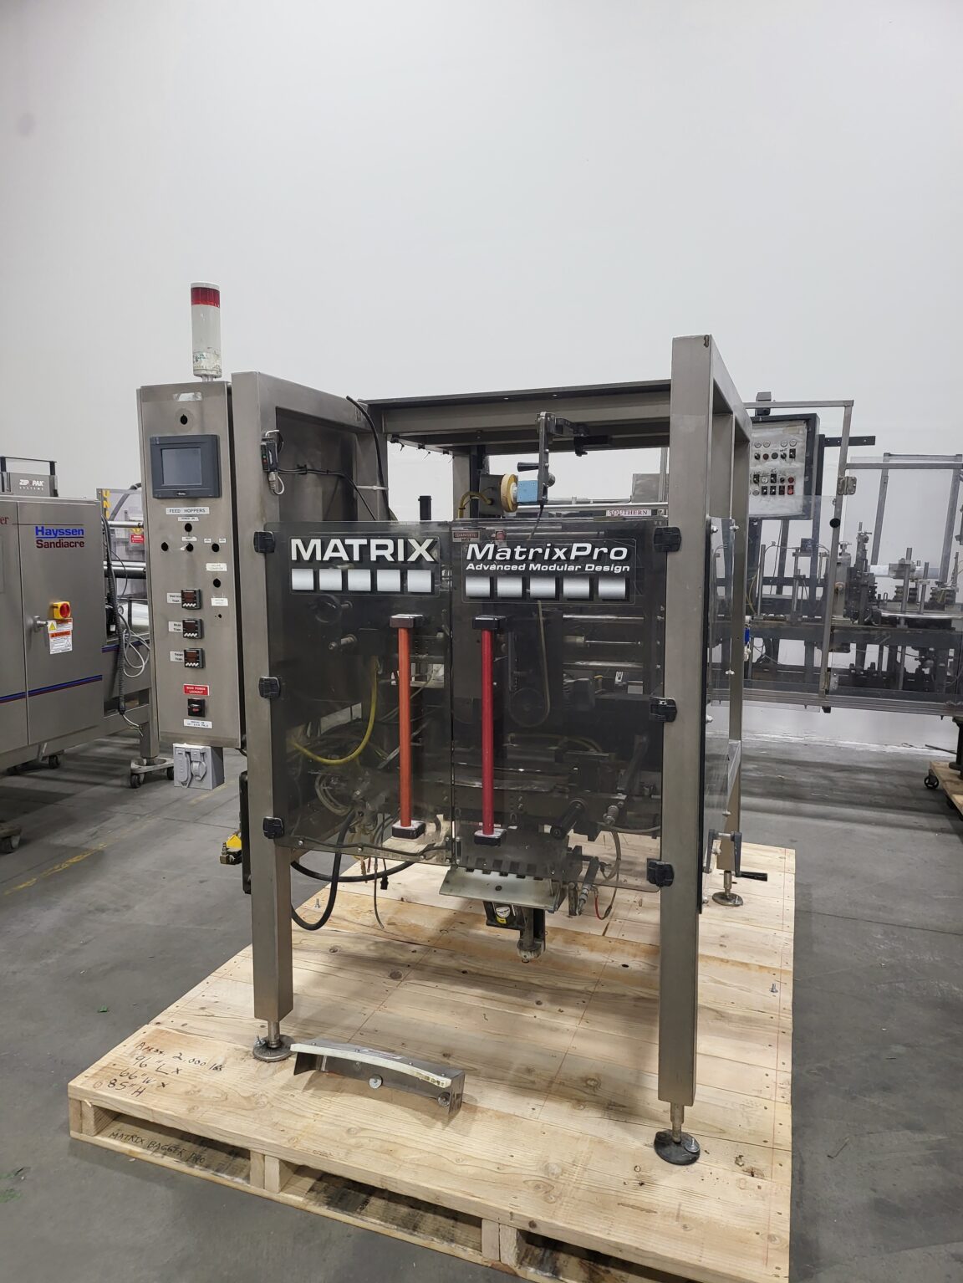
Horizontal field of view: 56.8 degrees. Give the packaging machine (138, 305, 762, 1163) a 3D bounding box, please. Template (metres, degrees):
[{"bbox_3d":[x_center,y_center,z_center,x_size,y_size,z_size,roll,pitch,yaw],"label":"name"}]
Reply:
[{"bbox_3d":[0.068,0.150,2.823,1.447,1.799,1.527,2,7,20],"label":"packaging machine"}]

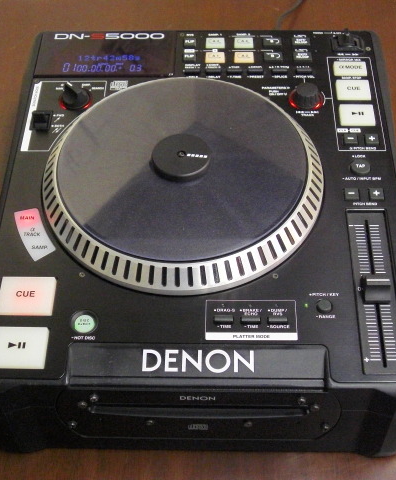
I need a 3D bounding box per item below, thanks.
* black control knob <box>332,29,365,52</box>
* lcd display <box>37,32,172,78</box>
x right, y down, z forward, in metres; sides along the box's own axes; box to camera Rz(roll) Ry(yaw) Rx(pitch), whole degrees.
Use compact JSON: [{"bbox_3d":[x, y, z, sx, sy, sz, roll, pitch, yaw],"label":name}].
[{"bbox_3d":[0.118,-0.158,0.649,0.025,0.014,0.022,0,52,1],"label":"black control knob"},{"bbox_3d":[-0.071,-0.144,0.652,0.107,0.007,0.051,0,52,1],"label":"lcd display"}]

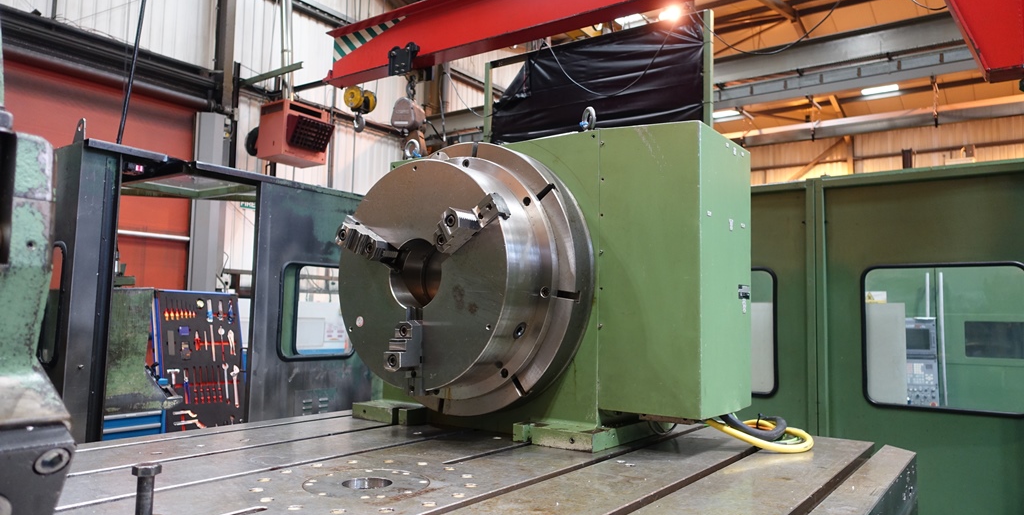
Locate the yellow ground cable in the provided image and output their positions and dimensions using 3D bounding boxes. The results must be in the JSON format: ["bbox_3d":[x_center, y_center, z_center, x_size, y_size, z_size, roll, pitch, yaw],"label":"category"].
[{"bbox_3d":[0.653,0.452,1.783,0.382,0.086,0.213,6,-7,-42],"label":"yellow ground cable"}]

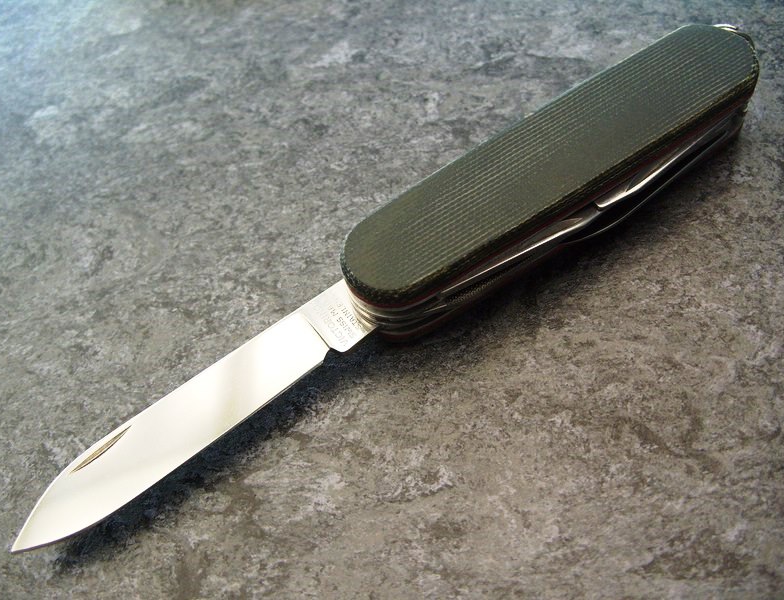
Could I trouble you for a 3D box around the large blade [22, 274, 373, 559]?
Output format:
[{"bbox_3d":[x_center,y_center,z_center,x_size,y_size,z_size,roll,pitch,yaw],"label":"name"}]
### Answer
[{"bbox_3d":[-0.033,0.020,0.138,0.070,0.002,0.015,-34,50,-13],"label":"large blade"}]

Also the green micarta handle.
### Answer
[{"bbox_3d":[0.030,-0.027,0.148,0.090,0.004,0.023,-32,49,-11],"label":"green micarta handle"}]

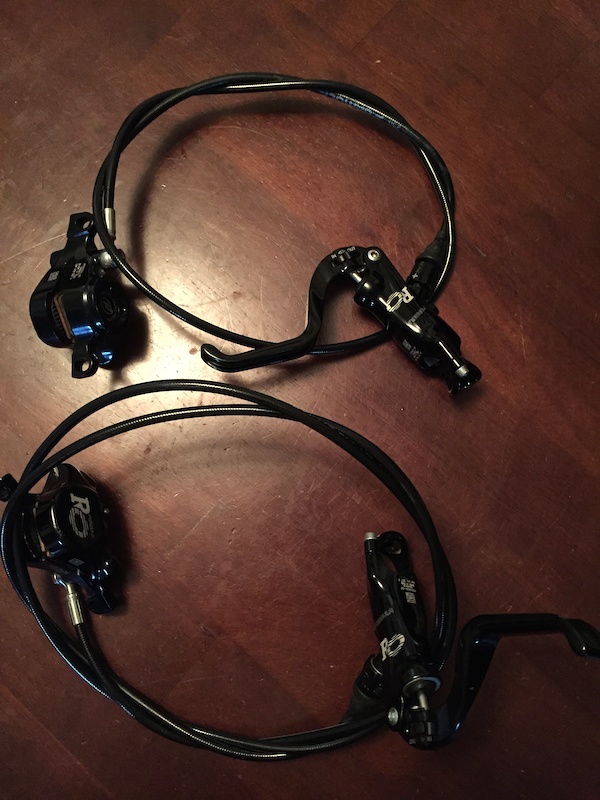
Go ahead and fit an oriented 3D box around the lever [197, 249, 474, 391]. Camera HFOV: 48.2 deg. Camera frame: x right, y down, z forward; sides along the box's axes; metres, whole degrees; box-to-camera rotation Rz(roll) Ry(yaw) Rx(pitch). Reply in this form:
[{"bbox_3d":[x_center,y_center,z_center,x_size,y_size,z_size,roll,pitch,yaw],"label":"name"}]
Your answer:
[{"bbox_3d":[0.019,-0.040,0.345,0.140,0.038,0.074,5,77,1],"label":"lever"}]

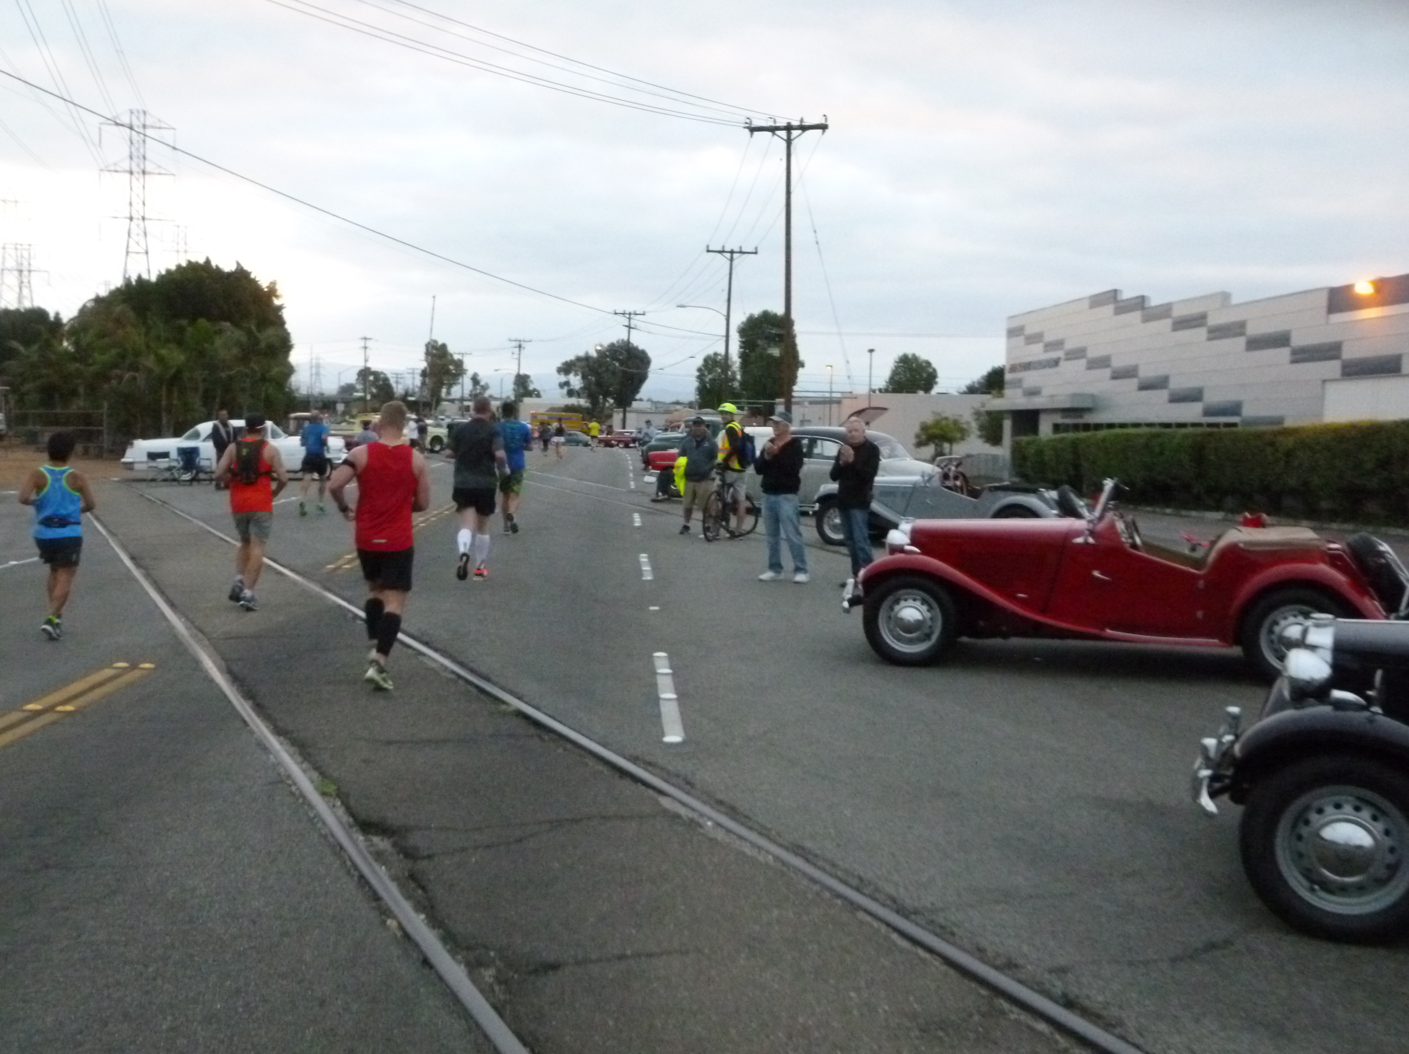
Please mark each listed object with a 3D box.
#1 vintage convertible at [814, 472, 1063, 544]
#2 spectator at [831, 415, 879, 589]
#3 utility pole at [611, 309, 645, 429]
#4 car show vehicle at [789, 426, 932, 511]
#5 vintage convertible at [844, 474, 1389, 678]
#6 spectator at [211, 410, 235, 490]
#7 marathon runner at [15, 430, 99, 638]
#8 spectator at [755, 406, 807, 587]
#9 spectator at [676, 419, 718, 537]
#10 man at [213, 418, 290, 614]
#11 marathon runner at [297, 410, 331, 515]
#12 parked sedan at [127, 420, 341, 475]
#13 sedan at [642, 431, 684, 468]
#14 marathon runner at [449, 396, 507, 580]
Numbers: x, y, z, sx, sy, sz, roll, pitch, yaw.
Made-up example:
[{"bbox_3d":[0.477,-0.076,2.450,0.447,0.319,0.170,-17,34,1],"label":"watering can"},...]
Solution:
[{"bbox_3d":[3.283,-0.290,17.925,3.680,1.150,1.490,3,5,30],"label":"vintage convertible"},{"bbox_3d":[1.520,-0.235,13.900,0.500,1.750,0.420,4,6,38],"label":"spectator"},{"bbox_3d":[-6.912,-13.621,125.448,2.900,11.670,0.350,0,5,-14],"label":"utility pole"},{"bbox_3d":[1.950,-0.920,23.500,4.600,1.580,1.800,4,5,34],"label":"car show vehicle"},{"bbox_3d":[2.872,0.300,9.505,3.680,1.270,1.490,2,4,16],"label":"vintage convertible"},{"bbox_3d":[-10.420,-1.670,30.000,0.520,1.750,0.360,-2,5,-36],"label":"spectator"},{"bbox_3d":[-4.915,0.063,10.500,0.600,1.580,0.500,0,4,-12],"label":"marathon runner"},{"bbox_3d":[0.780,-0.308,14.100,0.420,1.740,0.520,-3,5,-40],"label":"spectator"},{"bbox_3d":[-0.122,-0.750,20.500,0.560,1.750,0.380,2,4,12],"label":"spectator"},{"bbox_3d":[-3.928,-0.134,12.000,0.620,1.710,0.550,1,4,0],"label":"man"},{"bbox_3d":[-6.570,-1.075,23.300,0.560,1.750,0.520,1,4,-3],"label":"marathon runner"},{"bbox_3d":[-12.200,-2.060,36.200,5.500,1.560,2.000,0,4,-13],"label":"parked sedan"},{"bbox_3d":[0.376,-2.702,45.000,4.800,1.650,1.800,0,4,-8],"label":"sedan"},{"bbox_3d":[-2.256,-0.390,13.800,0.570,1.840,0.650,0,4,-6],"label":"marathon runner"}]

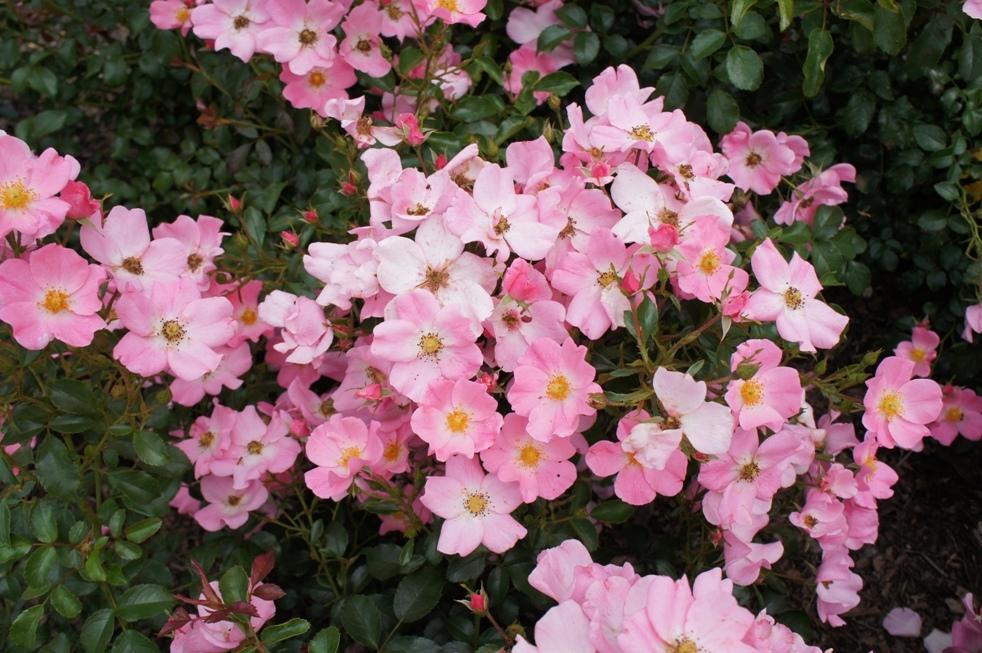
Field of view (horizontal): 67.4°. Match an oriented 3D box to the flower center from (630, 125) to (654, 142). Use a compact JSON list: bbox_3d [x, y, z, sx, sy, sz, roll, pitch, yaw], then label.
[{"bbox_3d":[0.113,-0.144,0.550,0.019,0.009,0.018,0,41,0],"label":"flower center"}]

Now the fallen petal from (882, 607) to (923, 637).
[{"bbox_3d":[0.369,0.265,0.660,0.034,0.008,0.032,0,37,0],"label":"fallen petal"}]

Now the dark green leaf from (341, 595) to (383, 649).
[{"bbox_3d":[-0.100,0.229,0.570,0.033,0.009,0.046,-27,60,-9],"label":"dark green leaf"}]

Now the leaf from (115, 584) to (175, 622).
[{"bbox_3d":[-0.249,0.200,0.530,0.044,0.012,0.028,-10,55,-14],"label":"leaf"}]

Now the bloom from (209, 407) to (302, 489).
[{"bbox_3d":[-0.179,0.092,0.560,0.070,0.032,0.064,0,72,0],"label":"bloom"}]

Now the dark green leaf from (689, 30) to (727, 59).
[{"bbox_3d":[0.231,-0.298,0.780,0.042,0.009,0.027,-30,46,-14],"label":"dark green leaf"}]

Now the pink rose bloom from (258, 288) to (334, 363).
[{"bbox_3d":[-0.138,0.001,0.520,0.044,0.049,0.046,-11,36,-38],"label":"pink rose bloom"}]

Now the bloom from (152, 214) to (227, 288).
[{"bbox_3d":[-0.234,-0.057,0.570,0.057,0.030,0.056,-13,75,-16],"label":"bloom"}]

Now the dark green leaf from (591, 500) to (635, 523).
[{"bbox_3d":[0.099,0.151,0.600,0.037,0.008,0.022,-4,41,-5],"label":"dark green leaf"}]

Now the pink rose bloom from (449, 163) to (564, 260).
[{"bbox_3d":[0.010,-0.078,0.505,0.075,0.032,0.066,-4,66,-5],"label":"pink rose bloom"}]

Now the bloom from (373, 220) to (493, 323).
[{"bbox_3d":[-0.038,-0.037,0.500,0.081,0.034,0.076,0,69,0],"label":"bloom"}]

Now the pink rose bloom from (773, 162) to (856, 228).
[{"bbox_3d":[0.277,-0.112,0.630,0.058,0.053,0.038,-20,31,-25],"label":"pink rose bloom"}]

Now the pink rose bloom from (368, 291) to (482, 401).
[{"bbox_3d":[-0.044,0.013,0.500,0.075,0.025,0.076,1,72,-2],"label":"pink rose bloom"}]

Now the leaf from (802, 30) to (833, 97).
[{"bbox_3d":[0.315,-0.254,0.710,0.025,0.065,0.012,14,10,22],"label":"leaf"}]

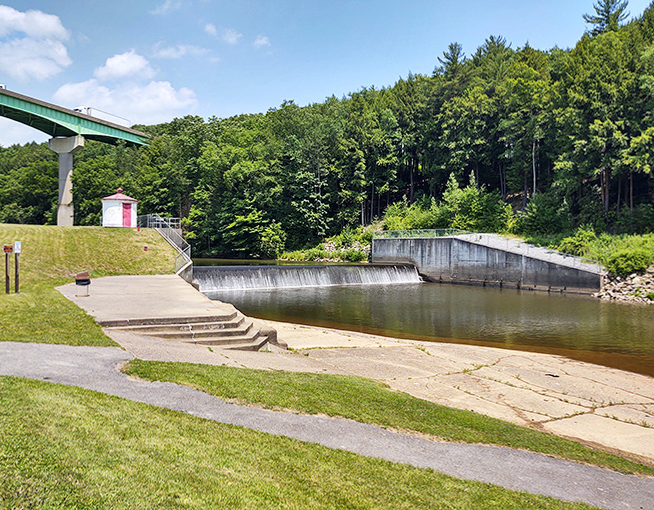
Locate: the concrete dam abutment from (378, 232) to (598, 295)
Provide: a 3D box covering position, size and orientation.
[{"bbox_3d":[14.200,0.420,52.000,2.400,4.900,26.800,0,1,-35],"label":"concrete dam abutment"}]

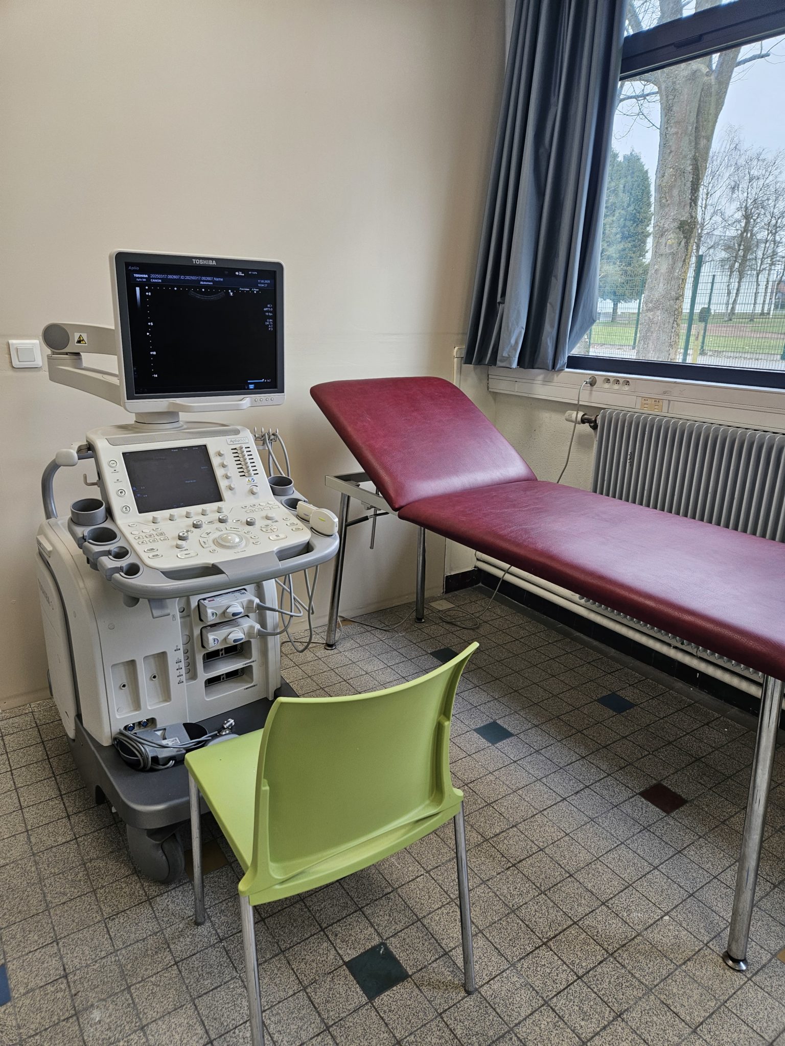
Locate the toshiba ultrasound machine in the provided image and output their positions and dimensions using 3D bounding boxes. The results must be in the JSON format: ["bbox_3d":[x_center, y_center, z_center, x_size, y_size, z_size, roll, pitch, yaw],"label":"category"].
[{"bbox_3d":[-0.563,0.056,1.855,0.610,1.460,0.870,-11,22,-35],"label":"toshiba ultrasound machine"}]

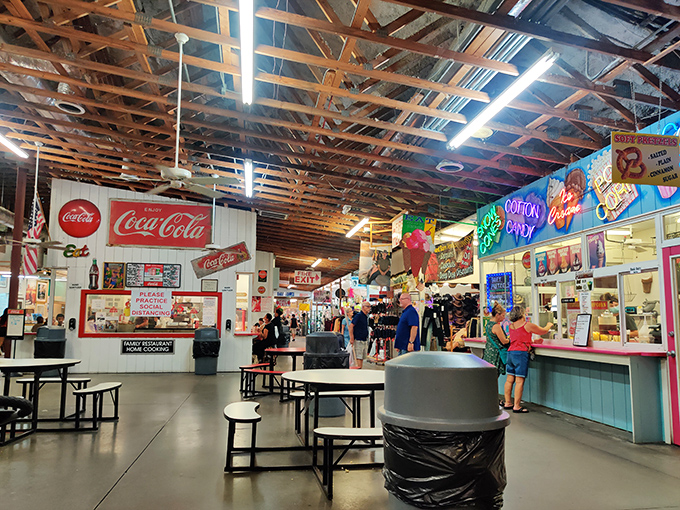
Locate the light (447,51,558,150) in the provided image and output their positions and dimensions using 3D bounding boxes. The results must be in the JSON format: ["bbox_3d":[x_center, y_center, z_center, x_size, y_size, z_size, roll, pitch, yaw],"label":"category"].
[{"bbox_3d":[1.612,-1.520,5.647,0.120,0.100,2.440,2,-7,-9],"label":"light"}]

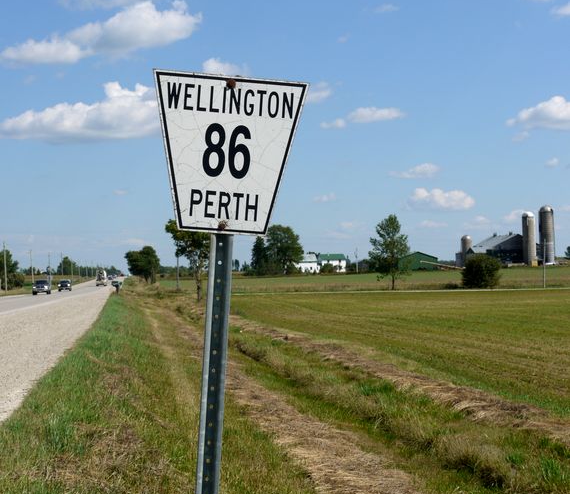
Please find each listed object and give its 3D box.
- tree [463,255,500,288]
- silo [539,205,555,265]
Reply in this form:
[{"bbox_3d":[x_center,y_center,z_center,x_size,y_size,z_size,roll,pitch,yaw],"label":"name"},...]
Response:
[{"bbox_3d":[24.450,3.050,153.000,4.700,4.450,4.700,-1,-1,-7],"label":"tree"},{"bbox_3d":[101.100,-4.440,475.000,5.800,23.200,5.800,-1,-1,-7],"label":"silo"}]

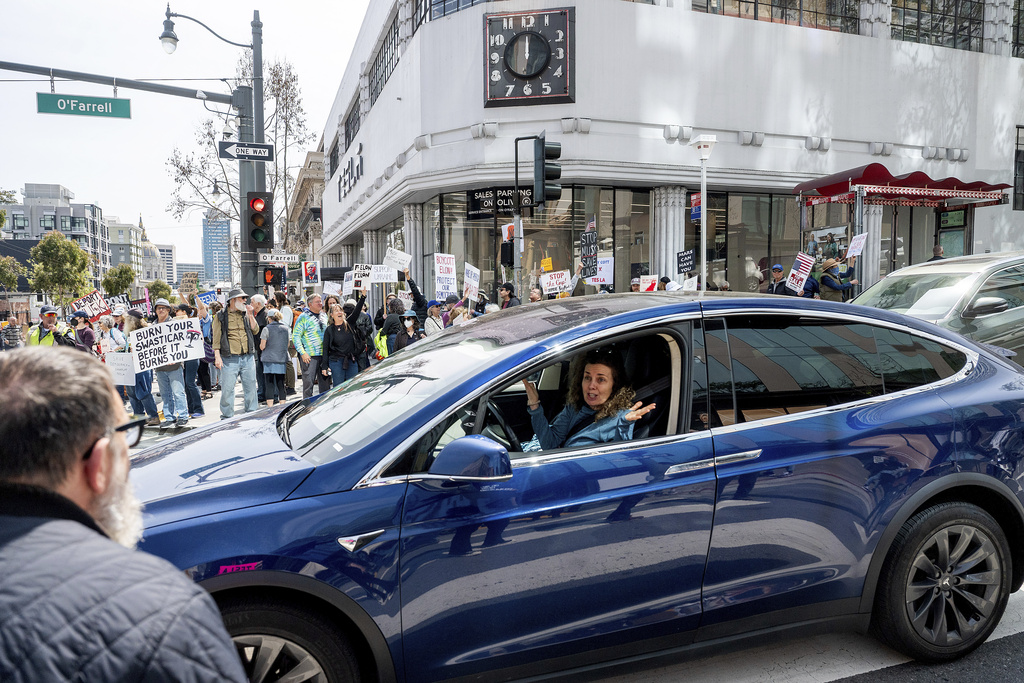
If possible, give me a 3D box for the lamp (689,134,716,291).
[{"bbox_3d":[3.621,-1.692,14.026,0.380,4.360,0.380,-1,3,-18],"label":"lamp"}]

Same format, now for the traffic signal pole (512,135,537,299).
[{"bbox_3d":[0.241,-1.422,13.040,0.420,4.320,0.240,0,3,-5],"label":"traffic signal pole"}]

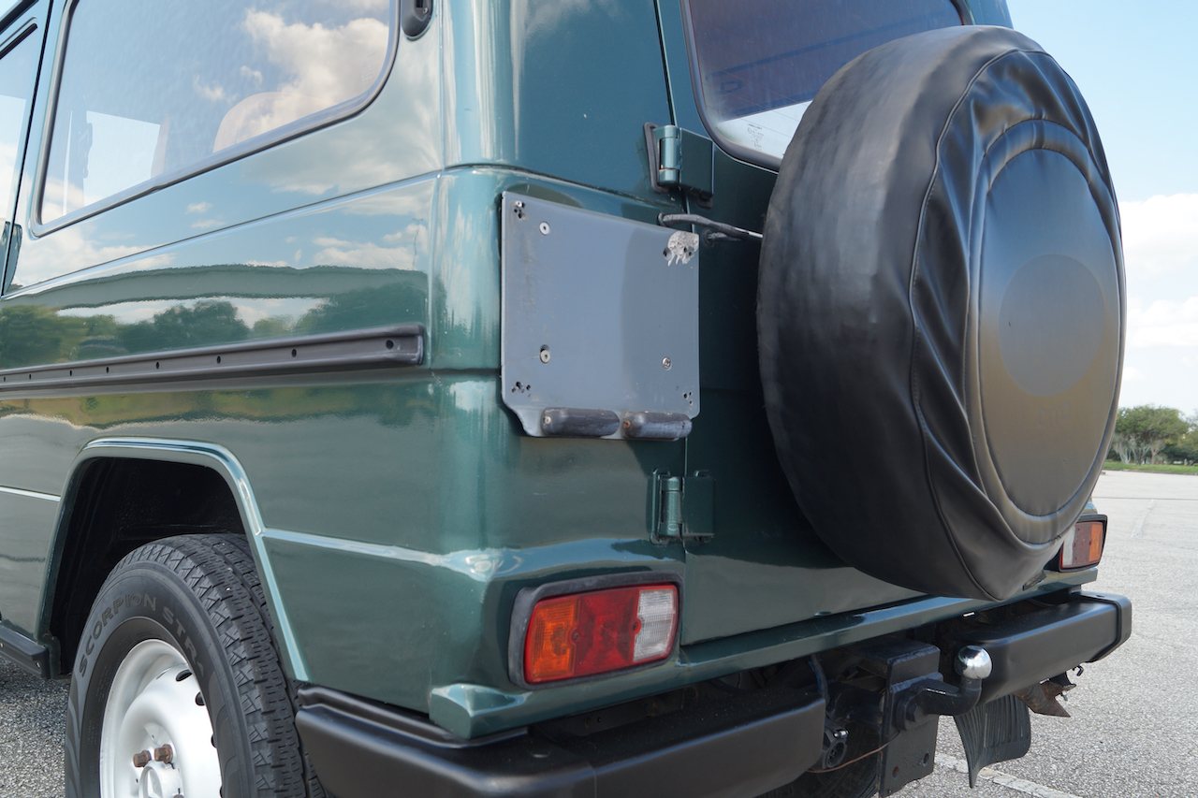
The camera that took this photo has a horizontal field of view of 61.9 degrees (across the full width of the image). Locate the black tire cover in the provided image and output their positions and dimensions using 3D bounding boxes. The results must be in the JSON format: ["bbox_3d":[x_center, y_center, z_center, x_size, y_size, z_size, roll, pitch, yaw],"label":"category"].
[{"bbox_3d":[0.511,-0.114,1.396,0.770,0.770,0.220,3,-4,-45],"label":"black tire cover"}]

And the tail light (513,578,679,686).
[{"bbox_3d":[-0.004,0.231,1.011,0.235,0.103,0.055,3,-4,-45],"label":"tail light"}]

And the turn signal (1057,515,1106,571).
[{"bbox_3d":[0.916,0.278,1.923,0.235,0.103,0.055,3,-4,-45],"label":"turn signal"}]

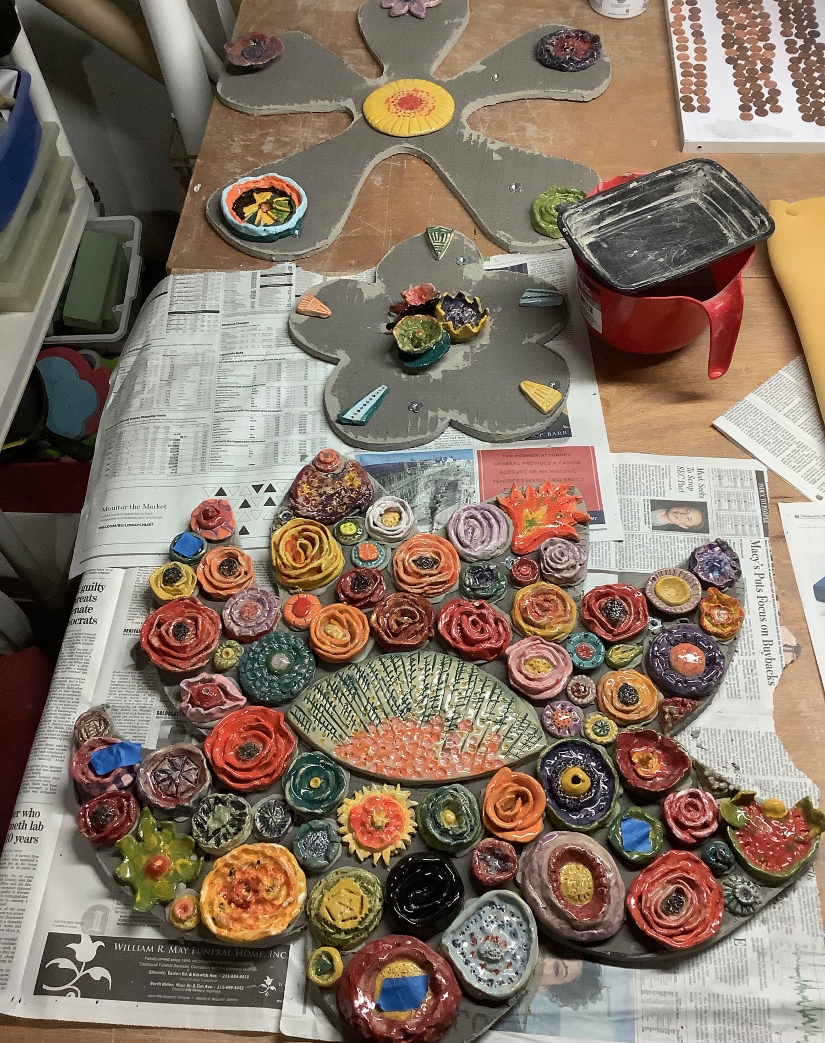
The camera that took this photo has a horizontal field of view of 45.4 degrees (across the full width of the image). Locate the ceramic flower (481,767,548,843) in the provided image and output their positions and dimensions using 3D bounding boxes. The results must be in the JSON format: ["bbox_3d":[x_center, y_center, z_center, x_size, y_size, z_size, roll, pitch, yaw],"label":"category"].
[{"bbox_3d":[0.090,0.250,0.877,0.057,0.032,0.063,-5,57,0],"label":"ceramic flower"}]

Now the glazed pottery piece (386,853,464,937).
[{"bbox_3d":[0.011,0.318,0.845,0.067,0.035,0.067,-2,56,2],"label":"glazed pottery piece"}]

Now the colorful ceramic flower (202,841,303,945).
[{"bbox_3d":[-0.134,0.320,0.846,0.090,0.029,0.077,-5,57,0],"label":"colorful ceramic flower"}]

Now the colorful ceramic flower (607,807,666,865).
[{"bbox_3d":[0.192,0.275,0.857,0.049,0.029,0.047,-5,57,0],"label":"colorful ceramic flower"}]

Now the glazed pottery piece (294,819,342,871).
[{"bbox_3d":[-0.083,0.284,0.868,0.042,0.019,0.044,-4,57,0],"label":"glazed pottery piece"}]

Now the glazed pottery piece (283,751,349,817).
[{"bbox_3d":[-0.090,0.245,0.920,0.057,0.018,0.058,-4,57,0],"label":"glazed pottery piece"}]

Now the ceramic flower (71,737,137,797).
[{"bbox_3d":[-0.282,0.229,0.910,0.057,0.032,0.051,-5,57,0],"label":"ceramic flower"}]

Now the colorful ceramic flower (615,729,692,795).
[{"bbox_3d":[0.214,0.222,0.886,0.067,0.035,0.060,-5,57,0],"label":"colorful ceramic flower"}]

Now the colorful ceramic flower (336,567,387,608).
[{"bbox_3d":[-0.053,0.069,1.008,0.051,0.024,0.047,-2,58,2],"label":"colorful ceramic flower"}]

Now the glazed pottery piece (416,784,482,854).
[{"bbox_3d":[0.033,0.268,0.895,0.059,0.025,0.060,-4,57,0],"label":"glazed pottery piece"}]

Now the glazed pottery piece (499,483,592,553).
[{"bbox_3d":[0.140,-0.006,1.046,0.100,0.020,0.084,-2,58,2],"label":"glazed pottery piece"}]

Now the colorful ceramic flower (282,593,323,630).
[{"bbox_3d":[-0.114,0.093,1.018,0.040,0.014,0.036,-2,56,2],"label":"colorful ceramic flower"}]

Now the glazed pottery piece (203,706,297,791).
[{"bbox_3d":[-0.149,0.214,0.919,0.084,0.029,0.080,-2,58,2],"label":"glazed pottery piece"}]

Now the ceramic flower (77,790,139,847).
[{"bbox_3d":[-0.274,0.268,0.889,0.050,0.026,0.046,-5,57,0],"label":"ceramic flower"}]

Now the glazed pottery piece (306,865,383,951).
[{"bbox_3d":[-0.058,0.330,0.842,0.064,0.034,0.065,-2,56,2],"label":"glazed pottery piece"}]

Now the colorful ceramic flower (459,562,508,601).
[{"bbox_3d":[0.074,0.062,1.028,0.049,0.022,0.049,-4,57,0],"label":"colorful ceramic flower"}]

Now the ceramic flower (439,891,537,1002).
[{"bbox_3d":[0.065,0.352,0.813,0.079,0.026,0.079,-4,57,0],"label":"ceramic flower"}]

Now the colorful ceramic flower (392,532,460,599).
[{"bbox_3d":[0.015,0.043,1.017,0.071,0.026,0.067,-5,57,0],"label":"colorful ceramic flower"}]

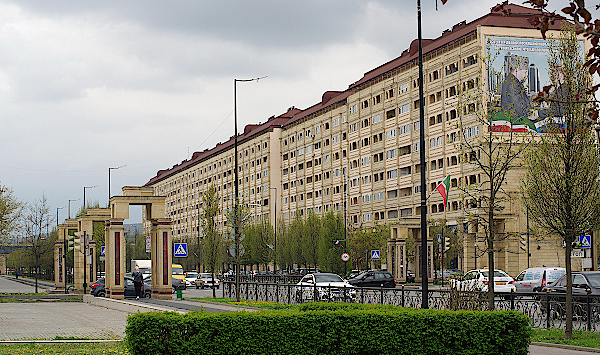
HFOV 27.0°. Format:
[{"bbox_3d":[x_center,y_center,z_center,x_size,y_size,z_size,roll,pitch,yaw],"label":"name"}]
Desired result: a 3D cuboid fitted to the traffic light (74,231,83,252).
[{"bbox_3d":[-11.513,3.331,65.000,0.420,1.000,0.380,0,-4,-15],"label":"traffic light"}]

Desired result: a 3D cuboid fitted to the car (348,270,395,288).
[{"bbox_3d":[5.212,7.902,96.000,4.050,1.470,1.700,0,-4,-15],"label":"car"}]

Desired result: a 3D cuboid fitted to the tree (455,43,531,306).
[{"bbox_3d":[5.015,0.258,32.200,1.900,7.000,1.900,0,-4,-15],"label":"tree"}]

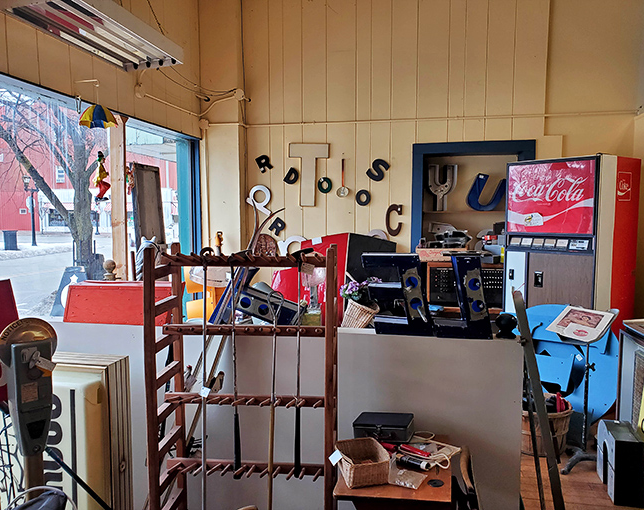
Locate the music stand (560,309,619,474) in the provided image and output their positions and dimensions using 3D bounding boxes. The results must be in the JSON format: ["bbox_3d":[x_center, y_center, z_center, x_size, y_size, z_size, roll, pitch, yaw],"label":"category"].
[{"bbox_3d":[1.546,0.767,2.981,0.340,0.915,0.340,-2,5,-24],"label":"music stand"}]

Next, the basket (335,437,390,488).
[{"bbox_3d":[0.147,0.749,1.835,0.145,0.097,0.178,-1,5,-16],"label":"basket"}]

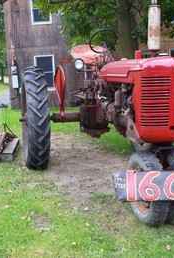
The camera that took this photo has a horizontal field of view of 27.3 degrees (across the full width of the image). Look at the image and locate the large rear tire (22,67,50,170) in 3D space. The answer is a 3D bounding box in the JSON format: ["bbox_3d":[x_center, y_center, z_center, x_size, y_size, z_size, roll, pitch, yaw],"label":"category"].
[{"bbox_3d":[-0.734,-0.151,5.059,0.270,1.430,1.430,-4,12,-13],"label":"large rear tire"}]

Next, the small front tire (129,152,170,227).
[{"bbox_3d":[0.568,0.559,3.356,0.155,0.675,0.675,-7,12,-11],"label":"small front tire"}]

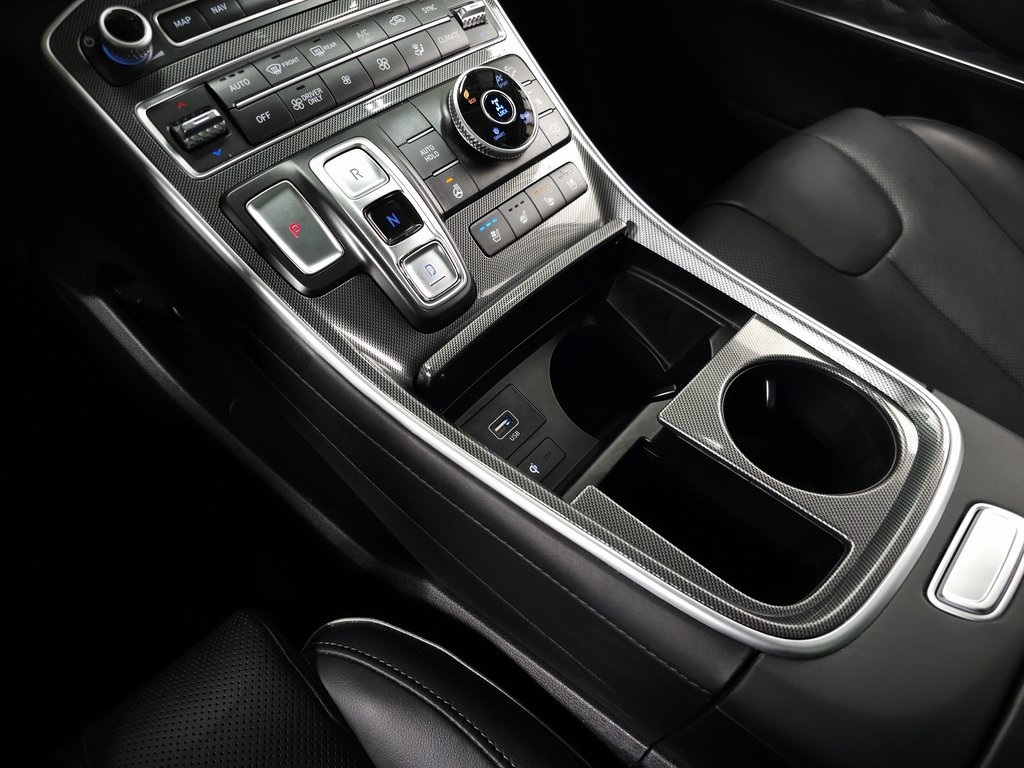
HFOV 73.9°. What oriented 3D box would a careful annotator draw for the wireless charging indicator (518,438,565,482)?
[{"bbox_3d":[0.017,0.043,0.376,0.015,0.005,0.025,45,58,9],"label":"wireless charging indicator"}]

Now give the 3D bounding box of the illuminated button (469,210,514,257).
[{"bbox_3d":[-0.011,-0.083,0.383,0.024,0.006,0.021,-39,95,-31],"label":"illuminated button"}]

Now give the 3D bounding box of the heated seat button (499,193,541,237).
[{"bbox_3d":[0.004,-0.097,0.396,0.023,0.006,0.021,-39,95,-31],"label":"heated seat button"}]

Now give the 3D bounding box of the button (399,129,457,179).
[{"bbox_3d":[-0.046,-0.125,0.374,0.026,0.006,0.021,-39,95,-31],"label":"button"}]

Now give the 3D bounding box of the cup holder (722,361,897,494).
[{"bbox_3d":[0.149,0.044,0.373,0.086,0.070,0.086,2,48,-2],"label":"cup holder"}]

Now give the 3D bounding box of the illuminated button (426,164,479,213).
[{"bbox_3d":[-0.034,-0.107,0.376,0.027,0.006,0.020,-39,95,-31],"label":"illuminated button"}]

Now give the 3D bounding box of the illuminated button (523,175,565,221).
[{"bbox_3d":[0.019,-0.110,0.408,0.024,0.006,0.020,-39,95,-31],"label":"illuminated button"}]

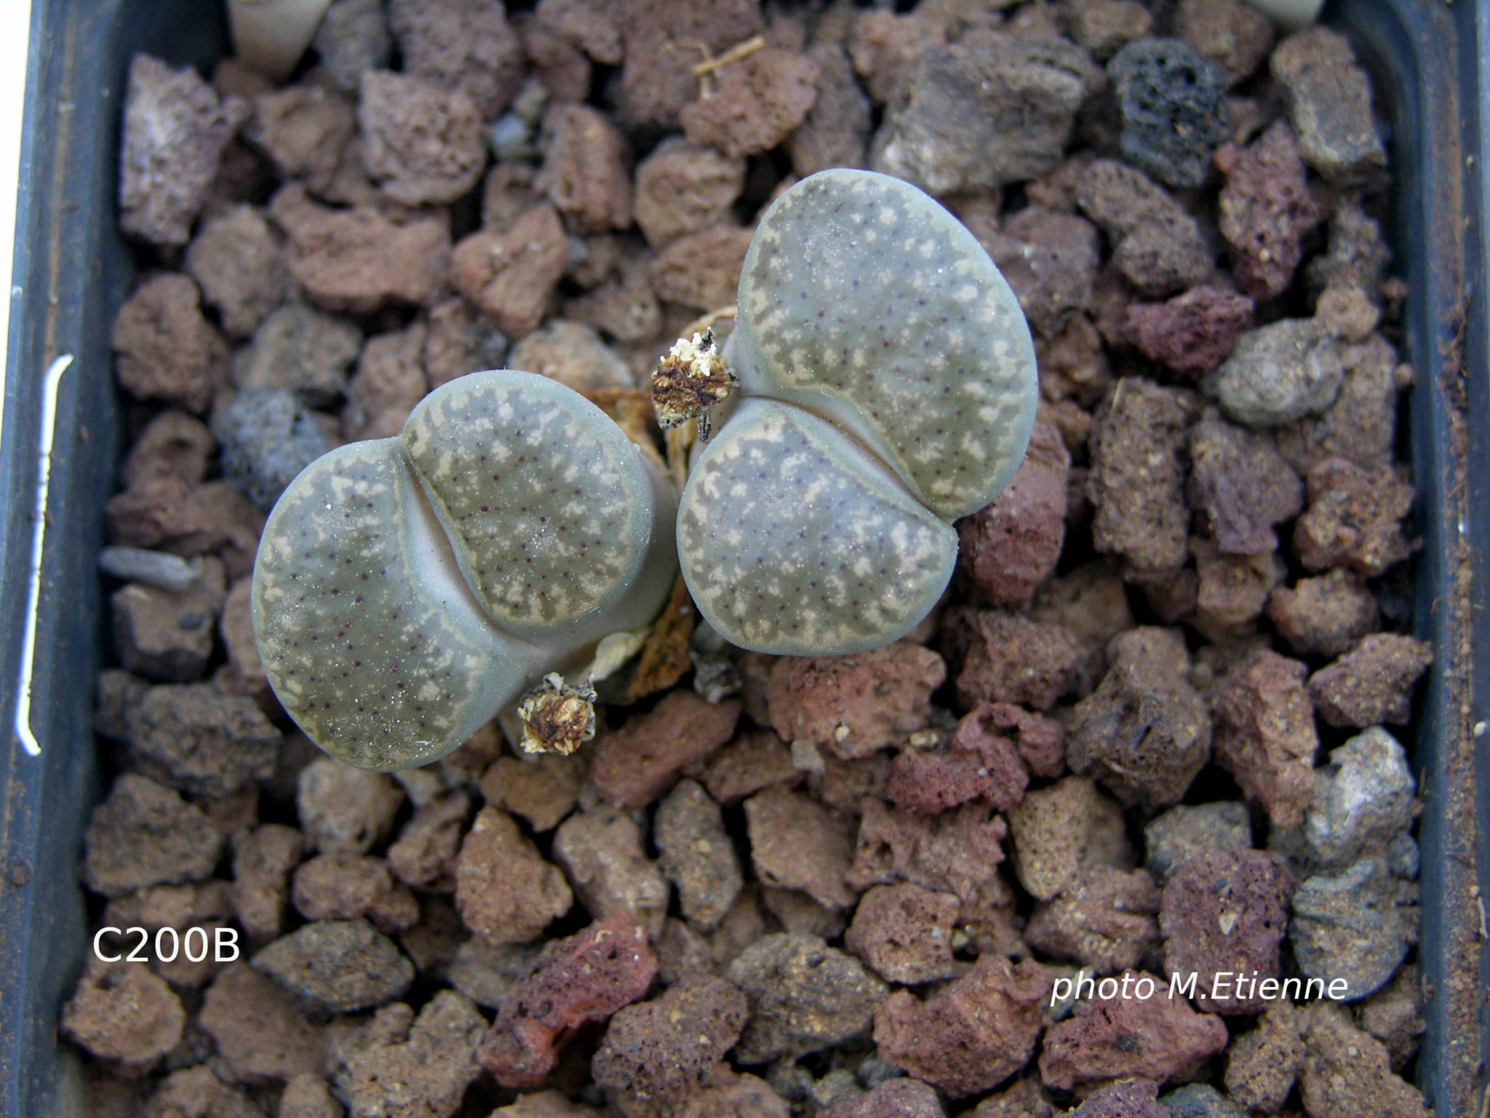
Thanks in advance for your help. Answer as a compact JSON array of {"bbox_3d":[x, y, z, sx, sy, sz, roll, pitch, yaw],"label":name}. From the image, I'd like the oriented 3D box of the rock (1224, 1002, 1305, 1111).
[{"bbox_3d":[0.026,0.025,0.192,0.004,0.004,0.005,22,76,8],"label":"rock"}]

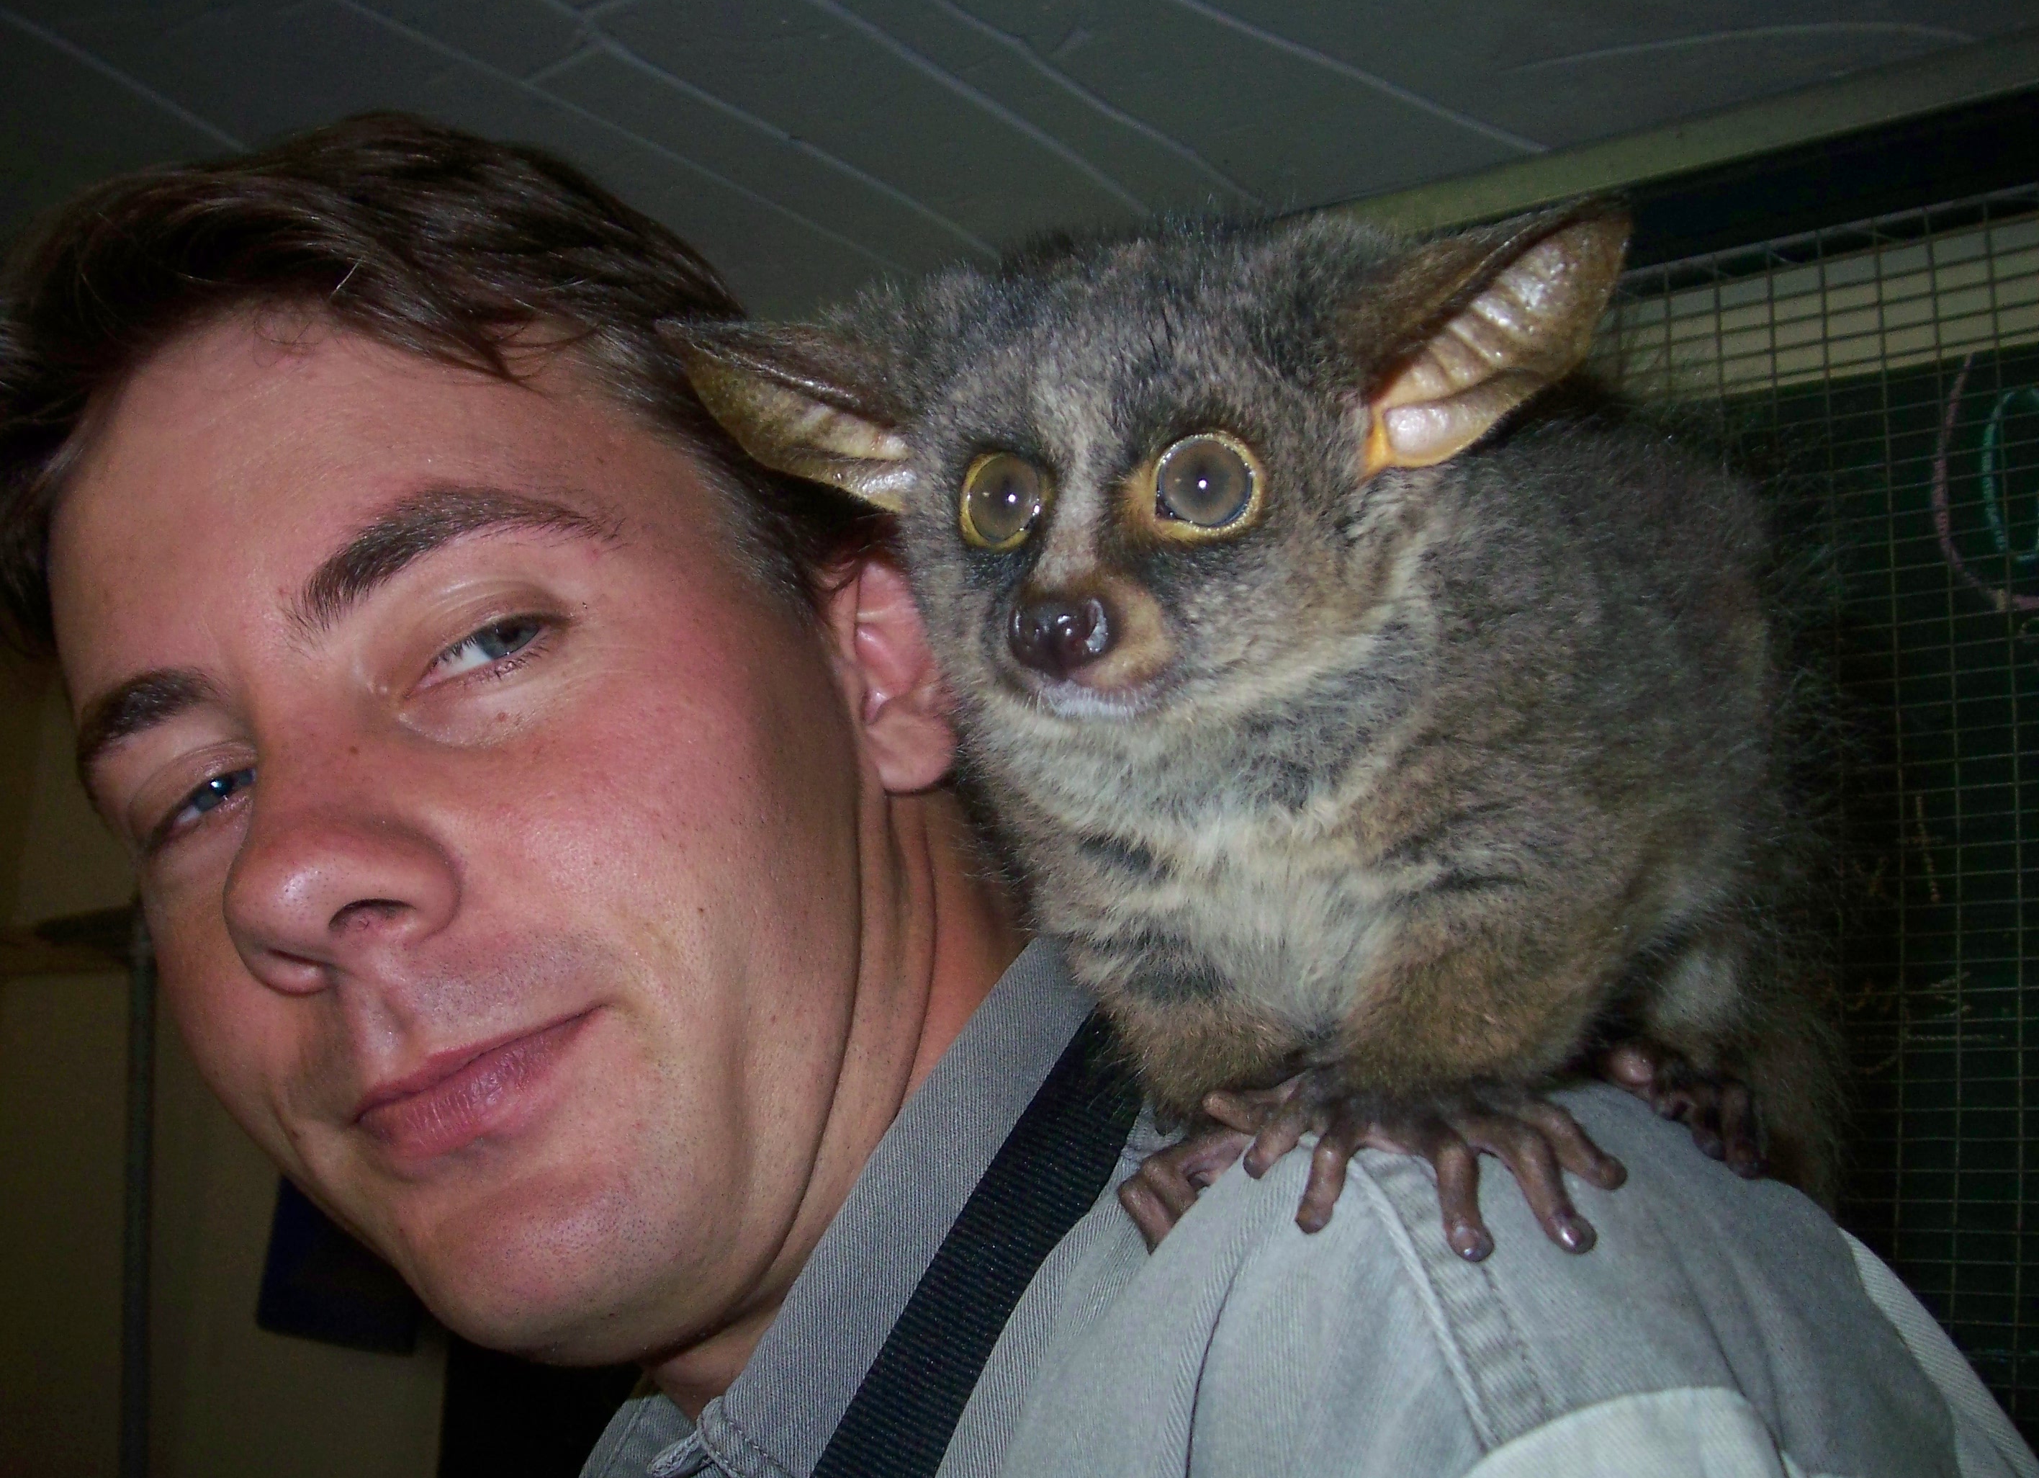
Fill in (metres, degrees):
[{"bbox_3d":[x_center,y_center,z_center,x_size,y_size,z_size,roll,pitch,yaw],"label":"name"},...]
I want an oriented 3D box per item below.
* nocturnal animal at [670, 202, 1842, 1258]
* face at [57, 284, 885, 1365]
[{"bbox_3d":[0.064,0.005,0.474,0.170,0.200,0.240,-3,-7,30],"label":"nocturnal animal"},{"bbox_3d":[-0.111,0.018,0.442,0.150,0.195,0.125,-27,-11,15],"label":"face"}]

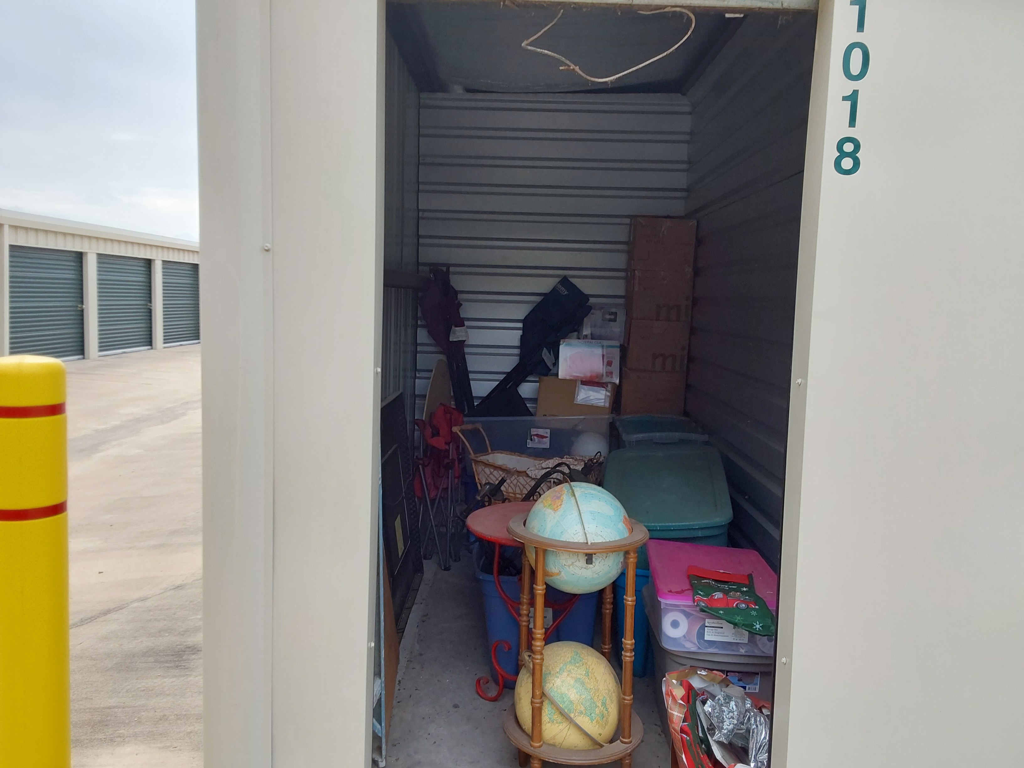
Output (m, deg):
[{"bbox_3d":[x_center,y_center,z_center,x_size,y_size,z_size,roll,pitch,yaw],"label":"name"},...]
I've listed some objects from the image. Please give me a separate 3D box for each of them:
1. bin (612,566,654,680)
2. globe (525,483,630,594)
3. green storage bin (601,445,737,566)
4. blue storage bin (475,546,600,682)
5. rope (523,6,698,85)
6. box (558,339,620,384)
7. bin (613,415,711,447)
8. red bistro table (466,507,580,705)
[{"bbox_3d":[0.584,0.875,3.328,0.430,0.420,0.580,2,6,2],"label":"bin"},{"bbox_3d":[0.184,0.435,2.342,0.305,0.305,0.305,1,6,0],"label":"globe"},{"bbox_3d":[0.588,0.563,3.254,0.465,0.400,0.620,2,20,6],"label":"green storage bin"},{"bbox_3d":[0.085,0.873,3.237,0.440,0.420,0.580,1,6,0],"label":"blue storage bin"},{"bbox_3d":[0.238,-0.840,2.064,0.440,0.200,0.130,1,6,0],"label":"rope"},{"bbox_3d":[0.408,-0.120,4.217,0.300,0.200,0.220,3,6,13],"label":"box"},{"bbox_3d":[0.690,0.258,3.917,0.380,0.120,0.560,2,6,2],"label":"bin"},{"bbox_3d":[0.112,0.790,2.827,0.560,0.670,0.560,1,6,0],"label":"red bistro table"}]

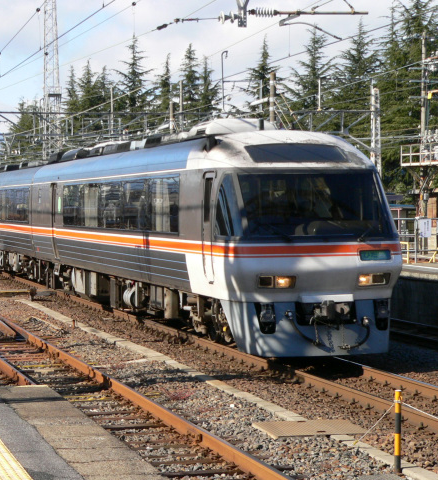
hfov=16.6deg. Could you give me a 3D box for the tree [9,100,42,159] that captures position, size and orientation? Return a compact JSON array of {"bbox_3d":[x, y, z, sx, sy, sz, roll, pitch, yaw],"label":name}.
[{"bbox_3d":[-23.257,-9.231,180.179,5.200,15.560,5.200,0,1,0],"label":"tree"}]

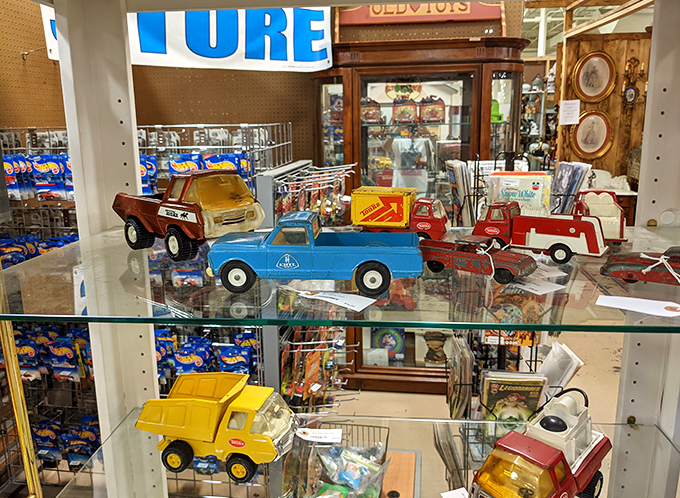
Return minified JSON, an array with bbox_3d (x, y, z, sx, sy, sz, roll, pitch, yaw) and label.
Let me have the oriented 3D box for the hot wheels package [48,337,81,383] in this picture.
[{"bbox_3d":[-0.997,0.402,1.920,0.108,0.165,0.035,1,12,7],"label":"hot wheels package"}]

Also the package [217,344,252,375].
[{"bbox_3d":[-0.366,0.416,1.860,0.108,0.165,0.035,1,12,7],"label":"package"}]

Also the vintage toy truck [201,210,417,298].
[{"bbox_3d":[-0.029,0.001,0.698,0.272,0.096,0.094,1,12,6],"label":"vintage toy truck"}]

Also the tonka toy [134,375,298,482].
[{"bbox_3d":[-0.199,0.287,0.870,0.244,0.134,0.094,2,13,14],"label":"tonka toy"}]

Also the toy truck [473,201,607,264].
[{"bbox_3d":[0.316,-0.030,0.842,0.202,0.087,0.067,7,15,33],"label":"toy truck"}]

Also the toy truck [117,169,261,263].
[{"bbox_3d":[-0.263,-0.061,0.892,0.273,0.140,0.097,9,15,36],"label":"toy truck"}]

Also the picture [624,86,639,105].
[{"bbox_3d":[3.188,-1.679,5.800,0.150,0.200,0.030,1,12,9],"label":"picture"}]

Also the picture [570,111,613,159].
[{"bbox_3d":[2.786,-1.267,5.870,0.475,0.545,0.040,1,12,9],"label":"picture"}]

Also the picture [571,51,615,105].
[{"bbox_3d":[2.748,-1.870,5.750,0.495,0.575,0.040,1,12,9],"label":"picture"}]

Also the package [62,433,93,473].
[{"bbox_3d":[-0.988,0.771,2.000,0.108,0.165,0.035,1,12,7],"label":"package"}]

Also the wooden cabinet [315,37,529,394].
[{"bbox_3d":[0.482,-0.148,3.139,1.160,2.000,0.420,1,12,9],"label":"wooden cabinet"}]

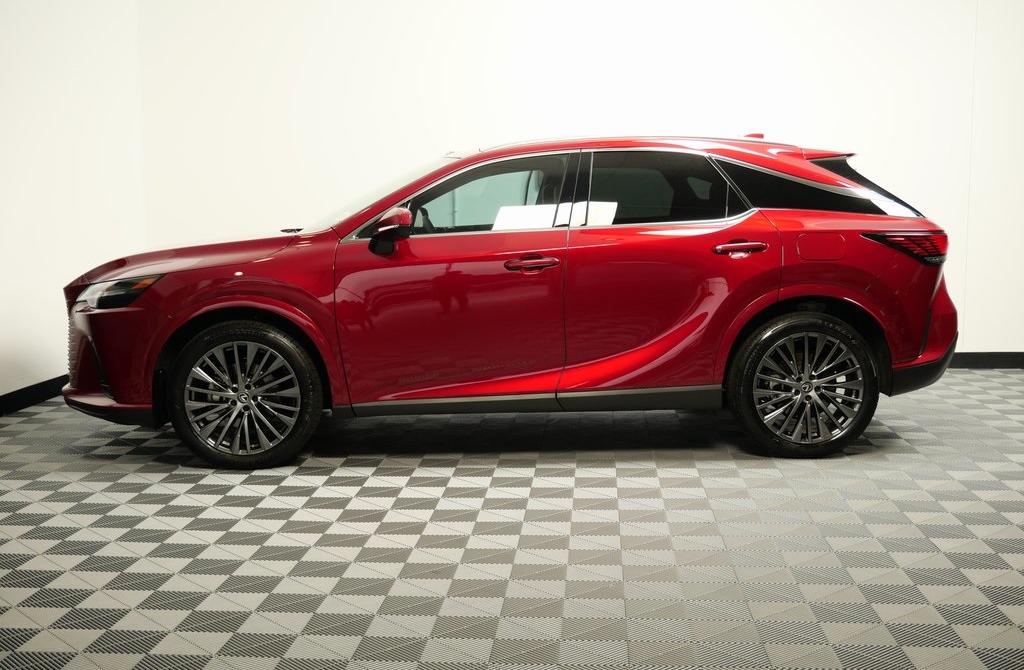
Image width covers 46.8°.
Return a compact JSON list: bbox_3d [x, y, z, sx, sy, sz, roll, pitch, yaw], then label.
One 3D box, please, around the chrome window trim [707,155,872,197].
[{"bbox_3d":[1.448,-0.821,6.152,0.830,0.215,0.070,-1,-12,-7],"label":"chrome window trim"}]

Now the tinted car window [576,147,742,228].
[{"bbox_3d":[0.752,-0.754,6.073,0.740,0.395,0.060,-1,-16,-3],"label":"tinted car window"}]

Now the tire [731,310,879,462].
[{"bbox_3d":[1.504,0.252,6.117,0.760,0.752,0.240,-1,6,-3],"label":"tire"}]

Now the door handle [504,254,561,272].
[{"bbox_3d":[0.102,-0.359,5.909,0.275,0.072,0.065,-1,6,-3],"label":"door handle"}]

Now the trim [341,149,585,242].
[{"bbox_3d":[-0.257,-0.714,6.013,1.200,0.495,0.080,-1,-16,-3],"label":"trim"}]

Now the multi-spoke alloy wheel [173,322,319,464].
[{"bbox_3d":[-1.342,0.294,5.976,0.760,0.752,0.240,-1,6,-3],"label":"multi-spoke alloy wheel"}]

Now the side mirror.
[{"bbox_3d":[-0.595,-0.511,5.792,0.205,0.235,0.250,-1,6,-3],"label":"side mirror"}]

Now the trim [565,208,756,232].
[{"bbox_3d":[0.753,-0.586,6.004,0.970,0.115,0.050,-1,-4,-3],"label":"trim"}]

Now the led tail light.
[{"bbox_3d":[2.047,-0.455,6.208,0.580,0.175,0.420,-1,6,-3],"label":"led tail light"}]

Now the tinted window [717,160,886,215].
[{"bbox_3d":[1.492,-0.763,6.120,0.870,0.315,0.080,-1,-16,-8],"label":"tinted window"}]

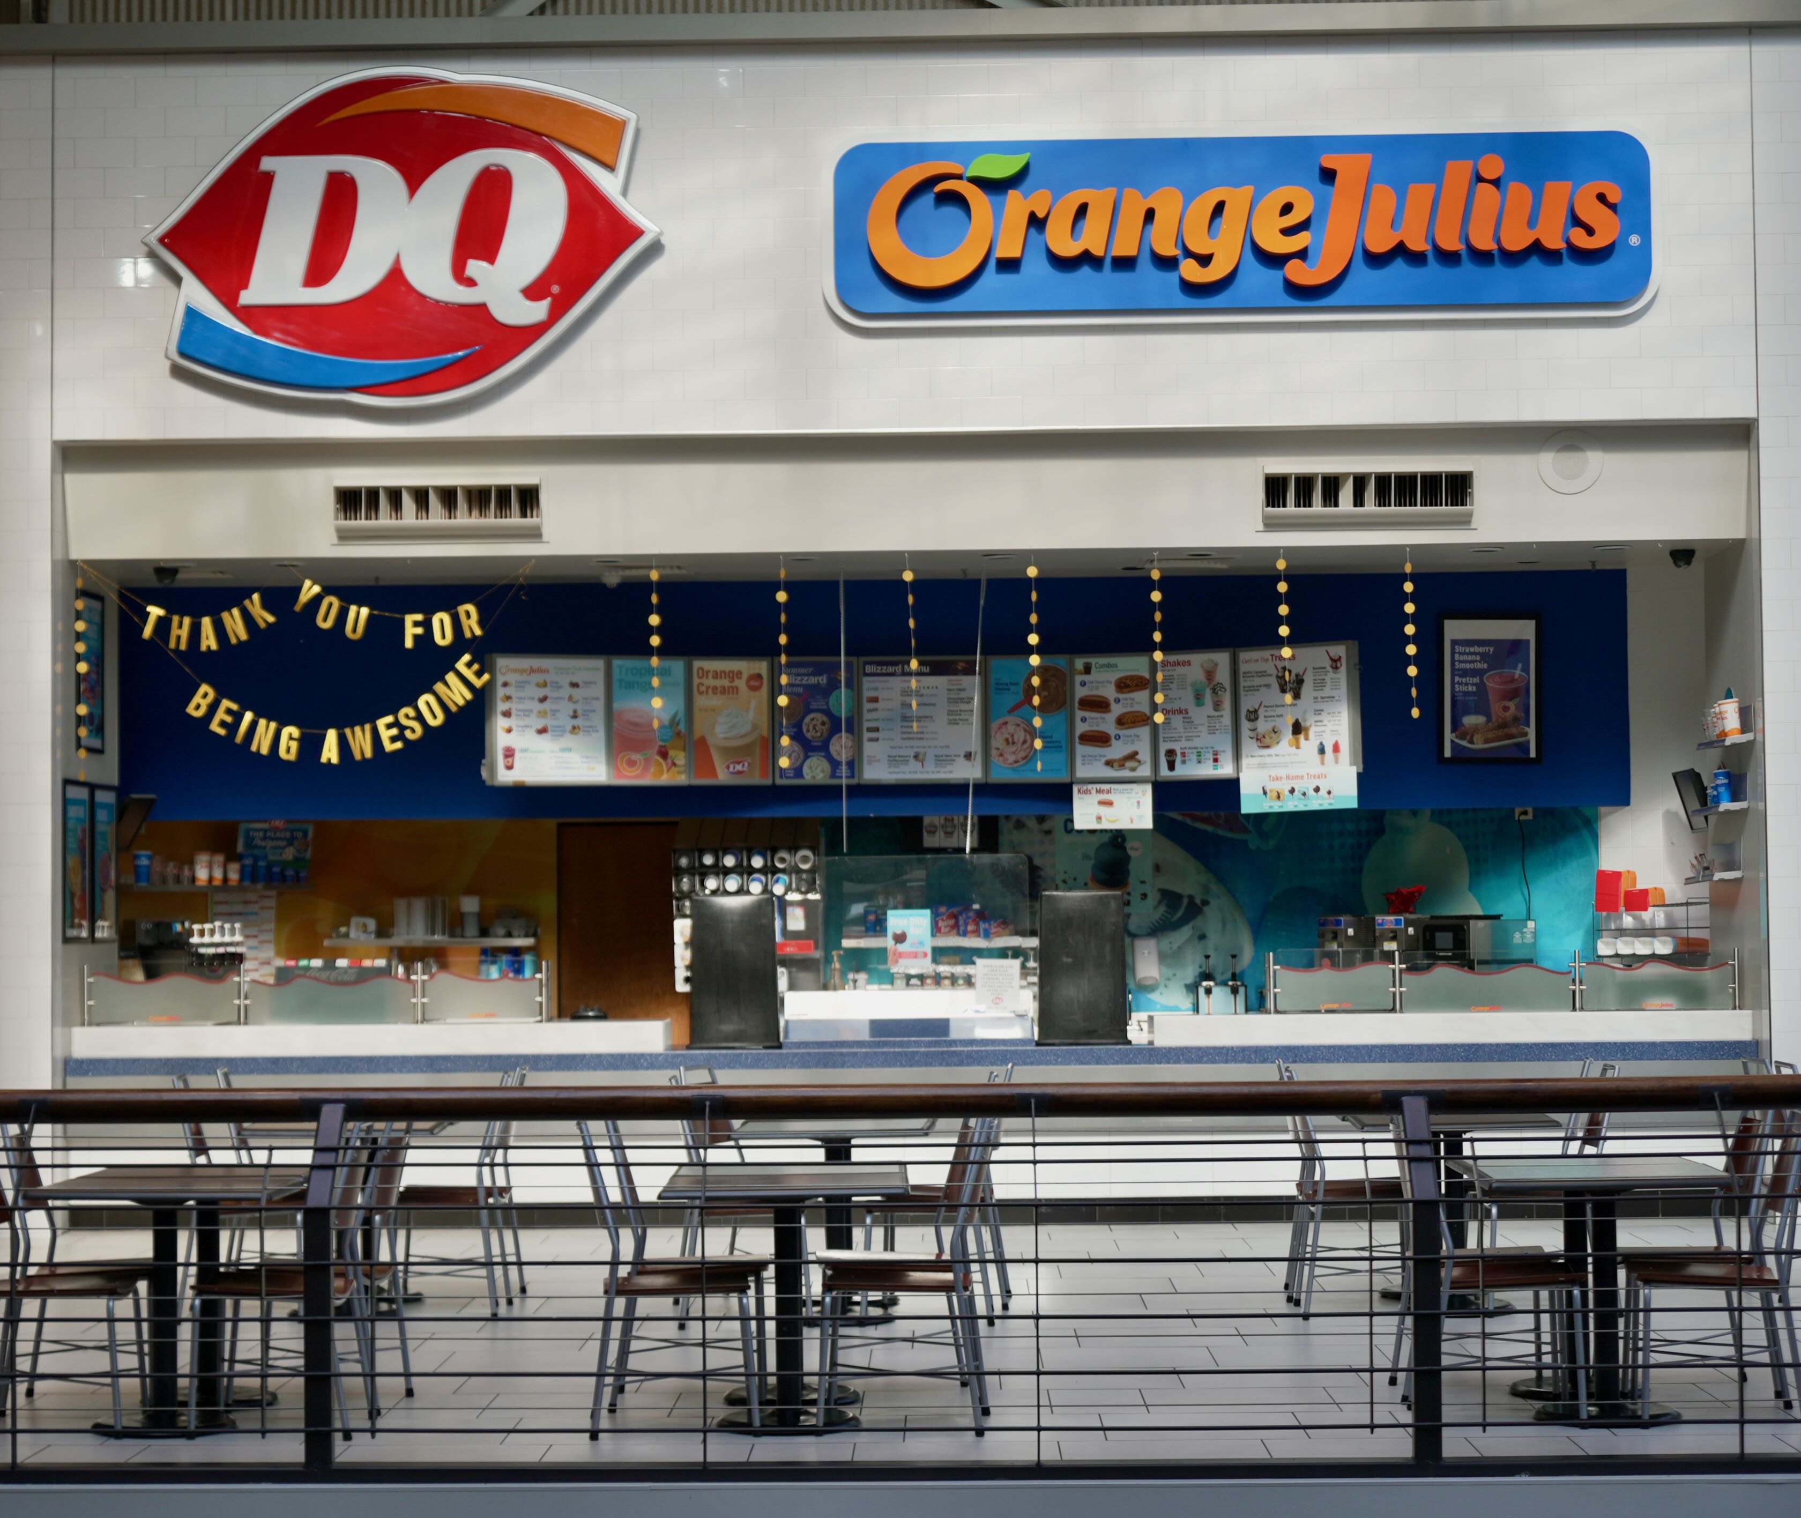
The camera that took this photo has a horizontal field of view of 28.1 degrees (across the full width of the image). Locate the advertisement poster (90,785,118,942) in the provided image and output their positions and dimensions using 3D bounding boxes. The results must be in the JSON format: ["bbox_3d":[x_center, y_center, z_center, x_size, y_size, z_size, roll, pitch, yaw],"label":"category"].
[{"bbox_3d":[-4.215,0.555,19.078,0.030,0.825,0.555,-1,-3,1],"label":"advertisement poster"}]

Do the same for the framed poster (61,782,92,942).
[{"bbox_3d":[-4.239,0.539,18.639,0.030,0.830,0.610,-1,-2,1],"label":"framed poster"}]

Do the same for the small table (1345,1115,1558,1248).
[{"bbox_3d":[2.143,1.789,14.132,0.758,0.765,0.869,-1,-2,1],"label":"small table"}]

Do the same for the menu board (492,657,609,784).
[{"bbox_3d":[-1.854,-0.202,18.956,0.685,0.686,0.100,1,-3,-32],"label":"menu board"}]

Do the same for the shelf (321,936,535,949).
[{"bbox_3d":[-2.746,1.072,20.972,1.232,0.045,0.303,-1,-2,1],"label":"shelf"}]

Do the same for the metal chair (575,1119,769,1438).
[{"bbox_3d":[-0.723,1.588,11.180,0.545,0.955,0.460,0,-2,-7],"label":"metal chair"}]

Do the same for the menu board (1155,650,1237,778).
[{"bbox_3d":[1.601,-0.238,19.497,0.460,0.707,0.091,-1,1,19],"label":"menu board"}]

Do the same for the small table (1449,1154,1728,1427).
[{"bbox_3d":[2.145,1.664,11.345,0.760,0.750,1.200,-1,-2,1],"label":"small table"}]

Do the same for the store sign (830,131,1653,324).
[{"bbox_3d":[1.700,-2.665,17.973,4.140,0.960,0.250,-1,-2,1],"label":"store sign"}]

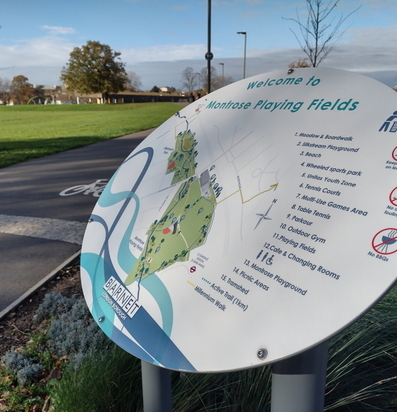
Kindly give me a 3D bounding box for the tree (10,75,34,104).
[{"bbox_3d":[-61.474,-40.562,149.611,8.383,10.283,8.383,0,14,0],"label":"tree"}]

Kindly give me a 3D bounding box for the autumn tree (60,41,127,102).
[{"bbox_3d":[-20.150,-25.568,82.220,12.666,11.650,12.666,0,14,0],"label":"autumn tree"}]

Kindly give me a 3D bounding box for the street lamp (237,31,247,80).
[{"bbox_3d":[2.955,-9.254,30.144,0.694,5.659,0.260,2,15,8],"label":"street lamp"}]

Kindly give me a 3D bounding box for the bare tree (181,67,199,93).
[{"bbox_3d":[-3.335,-45.245,158.730,6.670,12.299,6.670,0,14,0],"label":"bare tree"}]

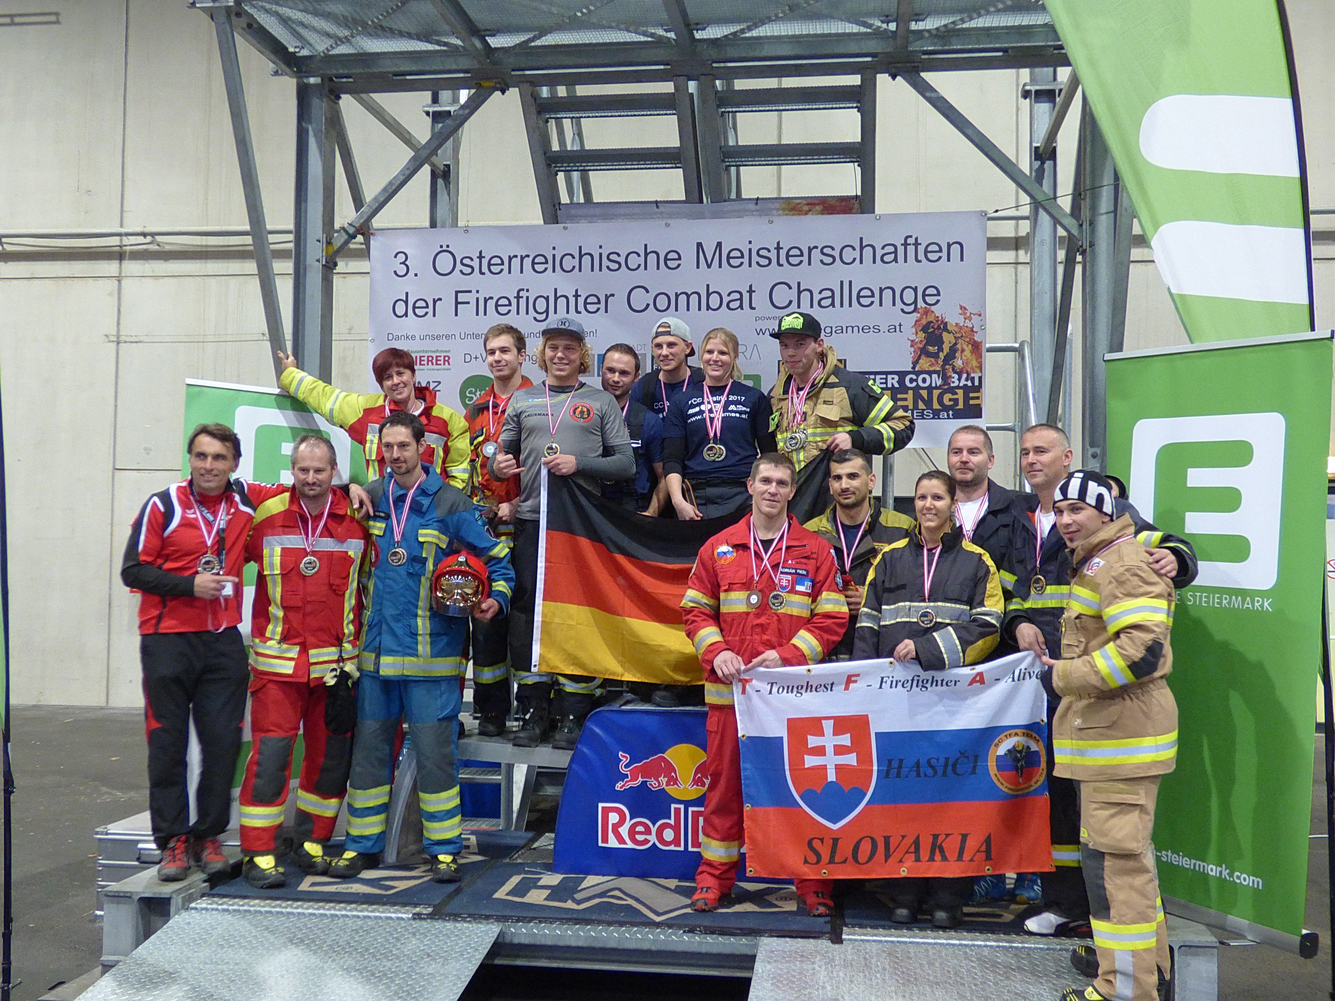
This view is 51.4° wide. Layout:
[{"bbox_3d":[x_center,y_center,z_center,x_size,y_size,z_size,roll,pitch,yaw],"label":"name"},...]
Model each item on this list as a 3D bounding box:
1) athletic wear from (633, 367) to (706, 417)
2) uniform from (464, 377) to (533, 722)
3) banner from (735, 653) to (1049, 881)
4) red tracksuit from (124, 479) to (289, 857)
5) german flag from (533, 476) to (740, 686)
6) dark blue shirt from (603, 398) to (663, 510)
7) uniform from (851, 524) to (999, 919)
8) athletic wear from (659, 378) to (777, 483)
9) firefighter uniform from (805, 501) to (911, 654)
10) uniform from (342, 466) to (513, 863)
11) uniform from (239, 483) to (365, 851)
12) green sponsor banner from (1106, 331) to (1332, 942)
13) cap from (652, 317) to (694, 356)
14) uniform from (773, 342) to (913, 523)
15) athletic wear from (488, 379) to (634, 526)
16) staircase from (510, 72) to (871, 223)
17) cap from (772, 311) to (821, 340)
[{"bbox_3d":[0.049,-0.314,6.606,0.500,0.640,0.300,1,-2,2],"label":"athletic wear"},{"bbox_3d":[-0.738,0.210,6.297,0.480,1.530,0.360,0,-2,3],"label":"uniform"},{"bbox_3d":[0.825,0.969,5.050,1.160,0.810,0.130,0,-2,15],"label":"banner"},{"bbox_3d":[-1.785,0.624,5.440,0.690,1.410,0.380,1,-3,-16],"label":"red tracksuit"},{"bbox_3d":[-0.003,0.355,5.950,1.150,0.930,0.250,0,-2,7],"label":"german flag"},{"bbox_3d":[-0.185,-0.149,6.586,0.500,0.660,0.320,1,-2,0],"label":"dark blue shirt"},{"bbox_3d":[0.971,0.827,5.180,0.550,1.440,0.380,0,-2,7],"label":"uniform"},{"bbox_3d":[0.227,-0.305,6.300,0.520,0.500,0.300,0,-2,4],"label":"athletic wear"},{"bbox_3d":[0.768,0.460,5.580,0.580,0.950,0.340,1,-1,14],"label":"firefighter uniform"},{"bbox_3d":[-0.935,0.629,5.487,0.640,1.520,0.420,1,-2,-3],"label":"uniform"},{"bbox_3d":[-1.491,0.702,5.680,0.530,1.480,0.380,1,-2,-6],"label":"uniform"},{"bbox_3d":[1.945,0.483,5.120,0.120,2.130,1.000,4,-2,-30],"label":"green sponsor banner"},{"bbox_3d":[0.025,-0.781,6.600,0.180,0.140,0.250,-1,-13,25],"label":"cap"},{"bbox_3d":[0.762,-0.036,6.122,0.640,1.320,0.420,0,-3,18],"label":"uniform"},{"bbox_3d":[-0.470,-0.224,6.220,0.630,0.650,0.340,1,-2,0],"label":"athletic wear"},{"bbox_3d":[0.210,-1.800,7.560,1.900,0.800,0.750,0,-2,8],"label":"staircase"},{"bbox_3d":[0.575,-0.782,6.200,0.190,0.135,0.260,-1,-2,30],"label":"cap"}]

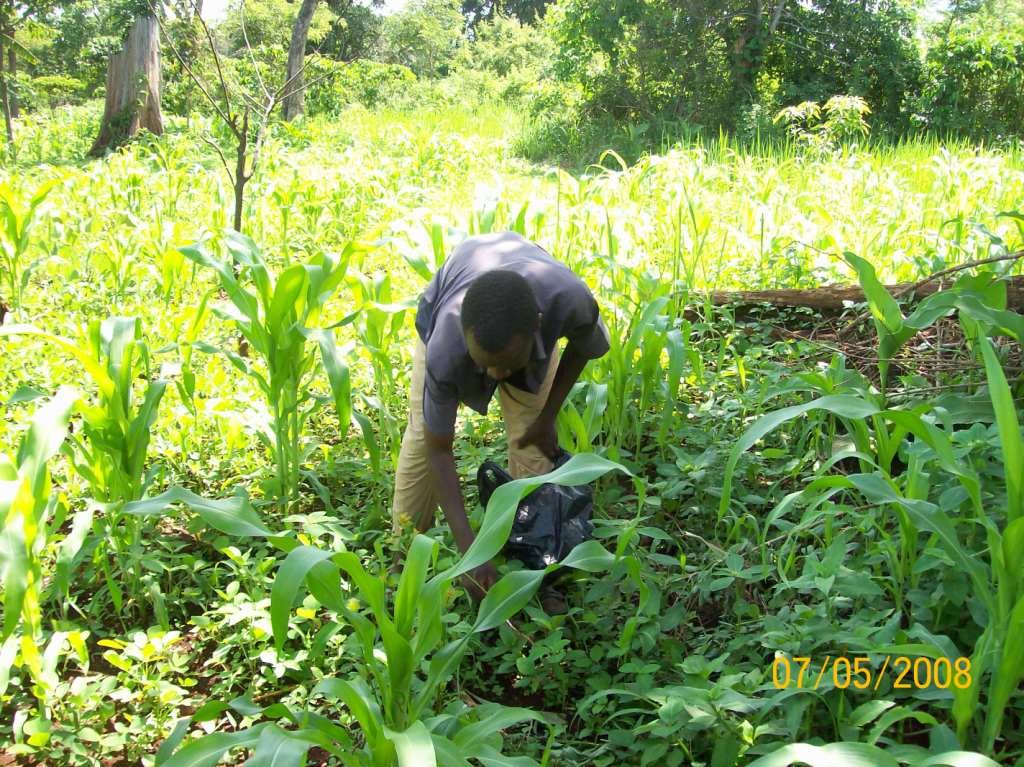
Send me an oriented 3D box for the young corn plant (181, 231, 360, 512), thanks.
[{"bbox_3d":[-0.800,-0.020,3.530,0.590,0.970,0.520,0,16,0],"label":"young corn plant"}]

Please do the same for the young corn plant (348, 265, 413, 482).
[{"bbox_3d":[-0.475,-0.025,3.850,0.250,0.820,0.270,0,16,0],"label":"young corn plant"}]

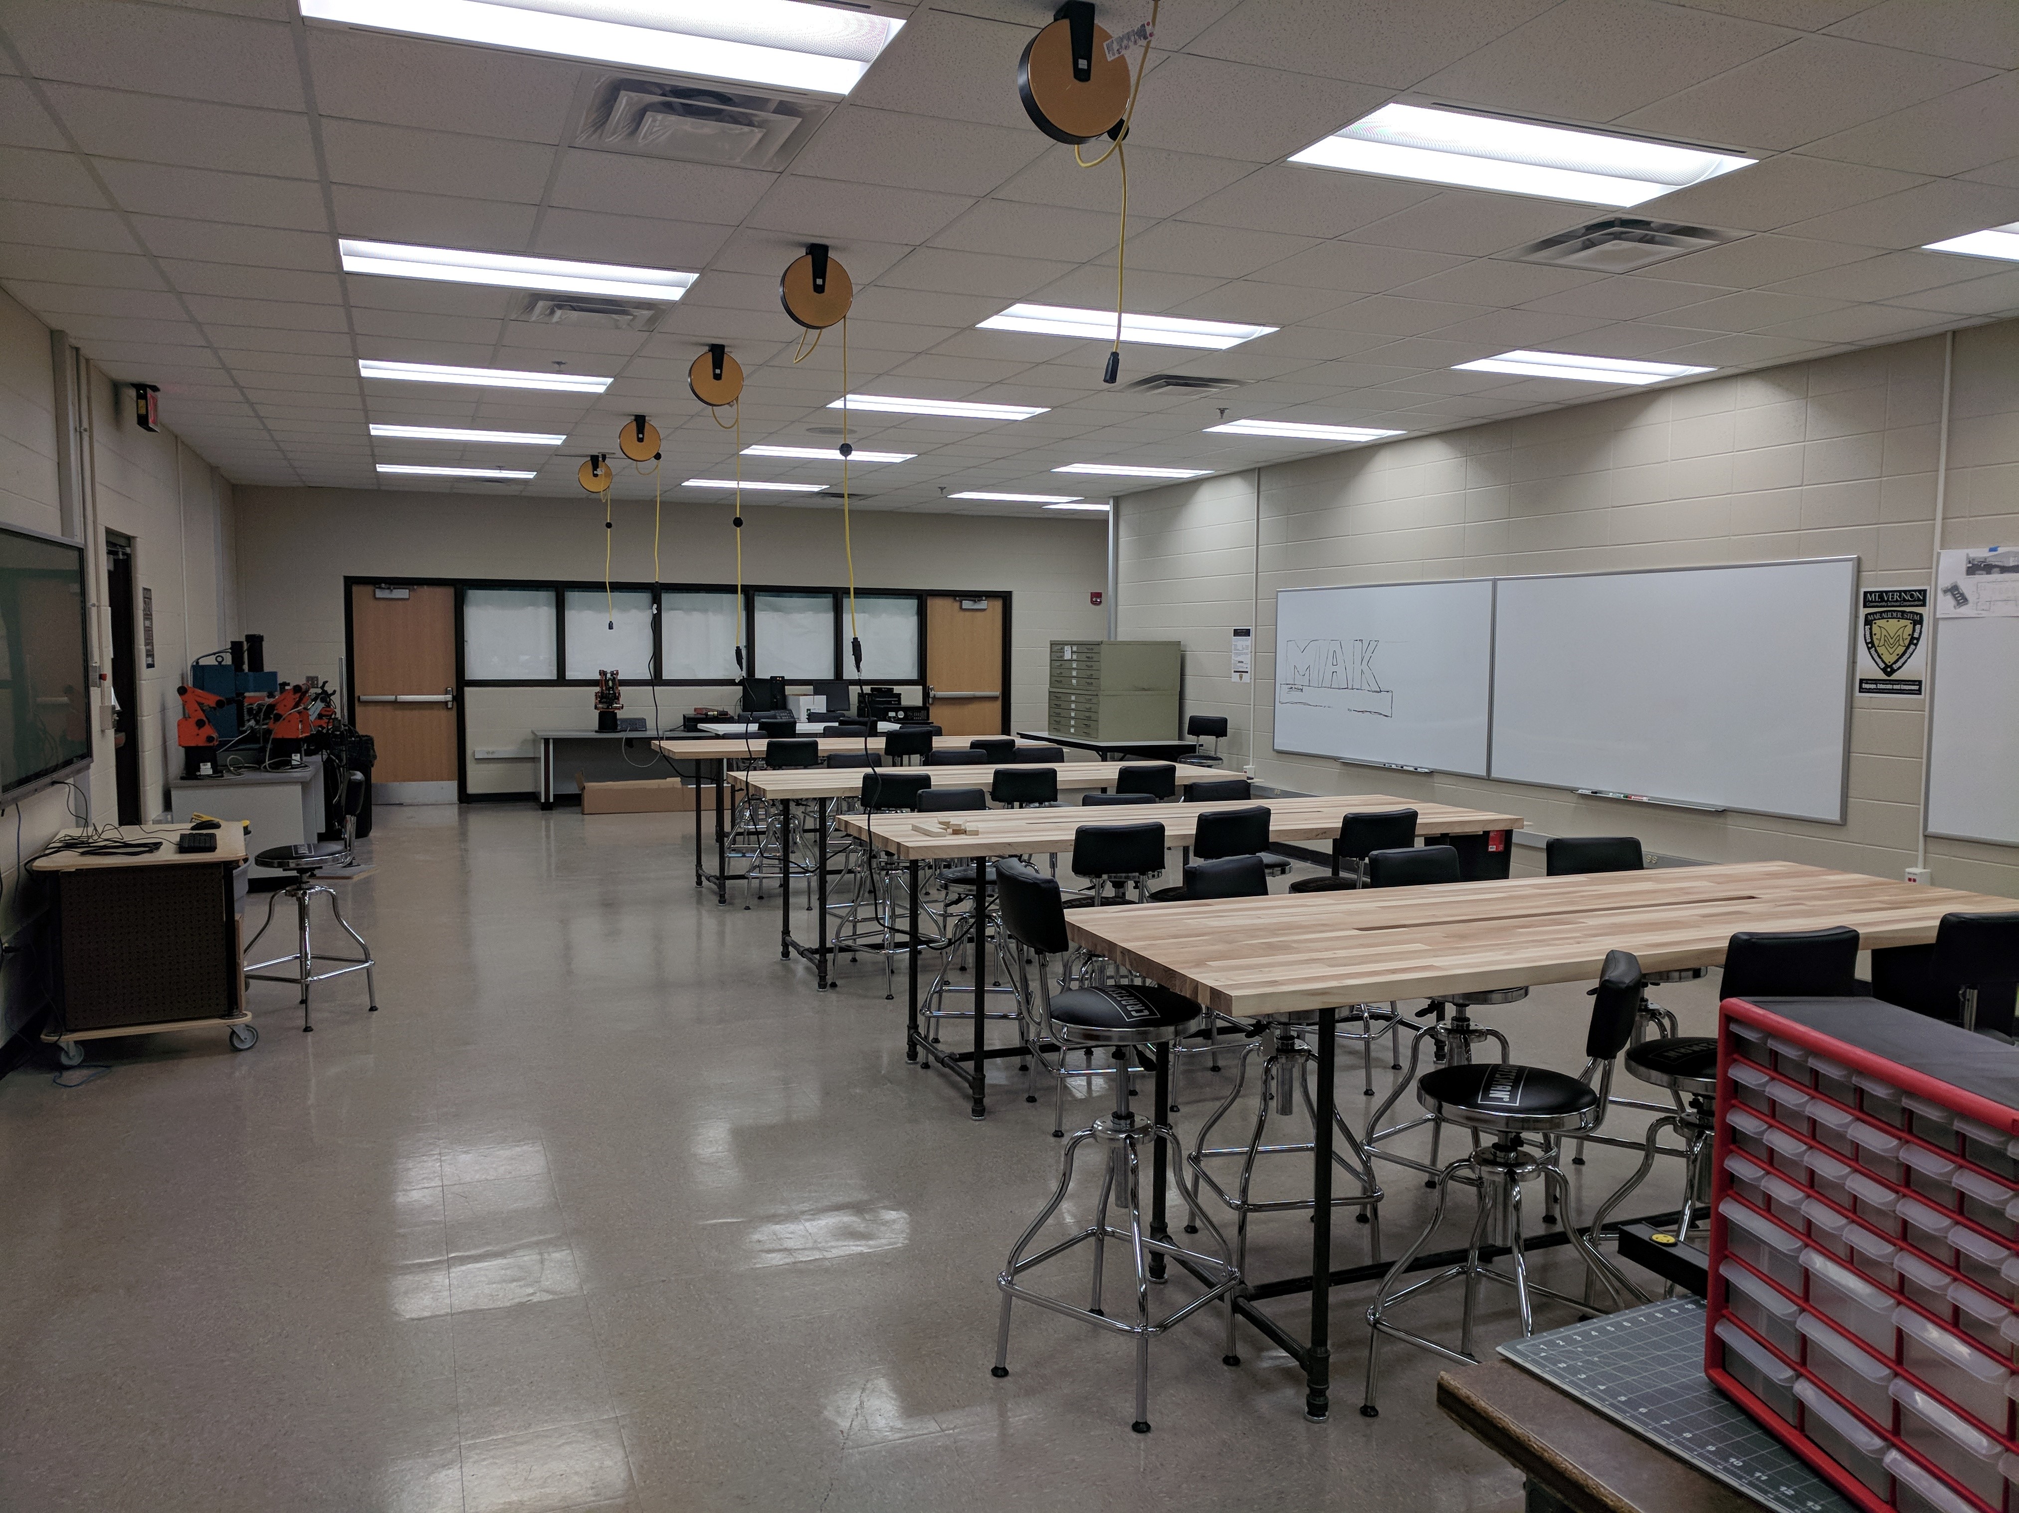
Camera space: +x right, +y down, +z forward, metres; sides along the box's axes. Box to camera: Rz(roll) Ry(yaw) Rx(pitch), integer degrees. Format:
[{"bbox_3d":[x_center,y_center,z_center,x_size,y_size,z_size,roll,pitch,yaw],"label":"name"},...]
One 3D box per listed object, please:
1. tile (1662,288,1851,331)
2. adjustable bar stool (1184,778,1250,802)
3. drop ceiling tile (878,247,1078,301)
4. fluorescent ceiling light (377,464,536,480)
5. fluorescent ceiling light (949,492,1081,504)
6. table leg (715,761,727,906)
[{"bbox_3d":[2.934,-1.775,6.050,0.600,0.020,0.600,-1,5,-22],"label":"tile"},{"bbox_3d":[0.966,0.610,6.323,0.450,0.990,0.480,-1,5,-22],"label":"adjustable bar stool"},{"bbox_3d":[-0.126,-1.753,5.488,0.600,0.020,0.600,-1,5,-21],"label":"drop ceiling tile"},{"bbox_3d":[-4.467,-2.332,12.268,1.200,0.060,0.600,-1,5,-22],"label":"fluorescent ceiling light"},{"bbox_3d":[0.043,-2.427,14.074,1.215,0.060,0.605,-1,5,-22],"label":"fluorescent ceiling light"},{"bbox_3d":[-1.718,0.444,9.054,0.045,0.865,0.045,-1,5,-22],"label":"table leg"}]

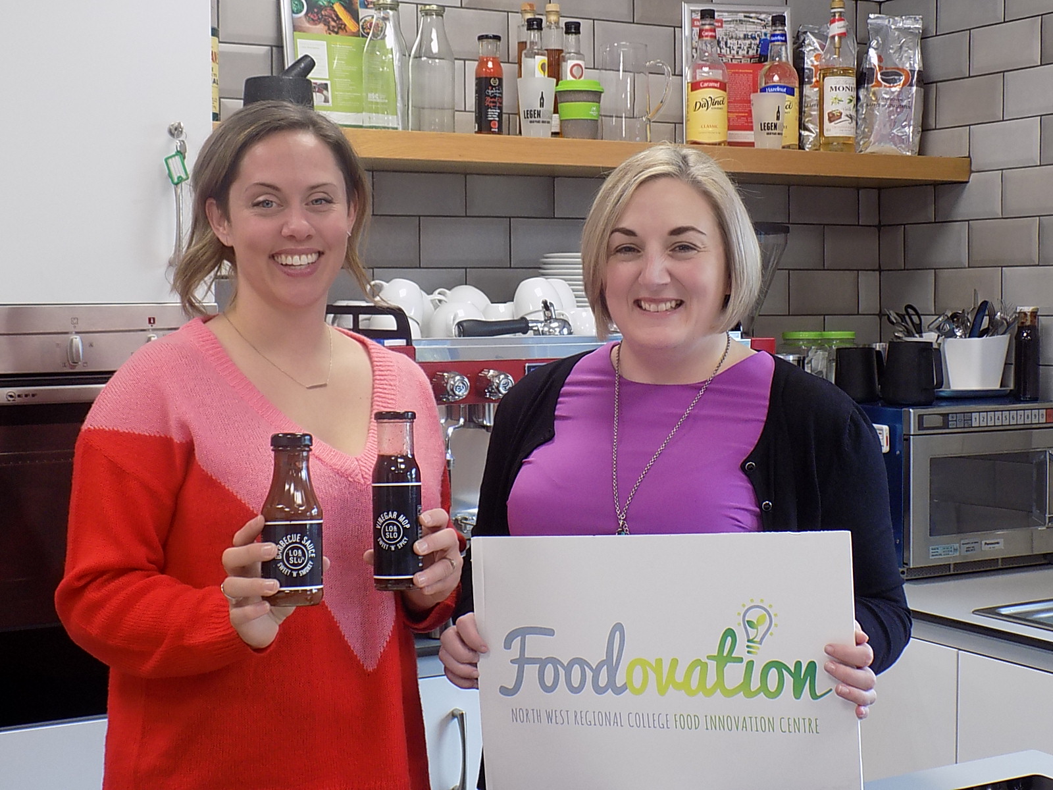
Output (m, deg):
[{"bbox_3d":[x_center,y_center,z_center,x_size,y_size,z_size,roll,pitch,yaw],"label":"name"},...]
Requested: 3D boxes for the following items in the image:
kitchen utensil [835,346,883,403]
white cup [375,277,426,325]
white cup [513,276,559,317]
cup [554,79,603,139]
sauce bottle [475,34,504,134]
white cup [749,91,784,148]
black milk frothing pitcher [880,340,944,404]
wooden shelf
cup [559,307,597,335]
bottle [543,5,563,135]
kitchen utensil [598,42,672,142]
[{"bbox_3d":[0.692,-0.042,3.244,0.125,0.112,0.089,-1,4,-13],"label":"kitchen utensil"},{"bbox_3d":[-0.222,-0.161,2.720,0.103,0.063,0.081,16,-16,0],"label":"white cup"},{"bbox_3d":[0.019,-0.175,2.855,0.089,0.067,0.104,-9,-9,0],"label":"white cup"},{"bbox_3d":[0.104,-0.546,3.071,0.094,0.118,0.094,0,3,0],"label":"cup"},{"bbox_3d":[-0.070,-0.578,2.984,0.053,0.193,0.053,0,3,0],"label":"sauce bottle"},{"bbox_3d":[0.489,-0.554,3.204,0.069,0.114,0.069,0,3,9],"label":"white cup"},{"bbox_3d":[0.769,-0.042,3.121,0.108,0.121,0.151,-2,4,-29],"label":"black milk frothing pitcher"},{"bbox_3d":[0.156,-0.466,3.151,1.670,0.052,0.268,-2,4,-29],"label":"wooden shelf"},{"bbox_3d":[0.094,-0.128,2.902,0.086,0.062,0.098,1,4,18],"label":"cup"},{"bbox_3d":[0.054,-0.633,3.143,0.041,0.284,0.041,0,3,1],"label":"bottle"},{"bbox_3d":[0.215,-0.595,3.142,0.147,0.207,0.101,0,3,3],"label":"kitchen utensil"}]

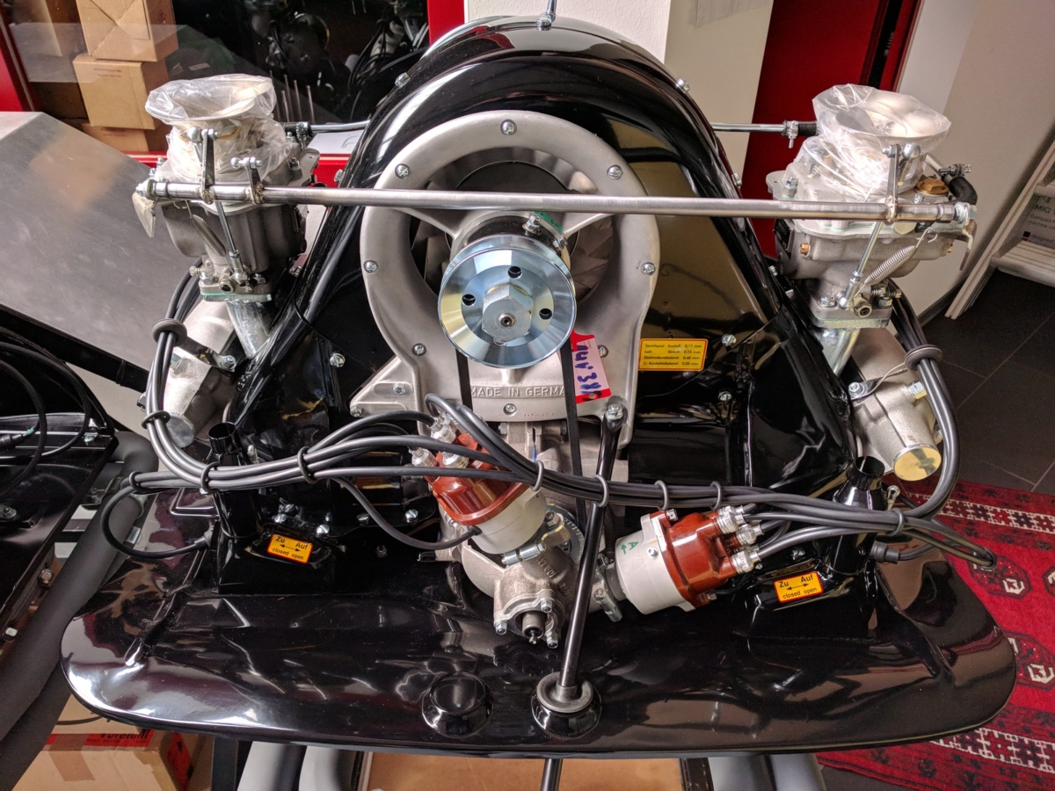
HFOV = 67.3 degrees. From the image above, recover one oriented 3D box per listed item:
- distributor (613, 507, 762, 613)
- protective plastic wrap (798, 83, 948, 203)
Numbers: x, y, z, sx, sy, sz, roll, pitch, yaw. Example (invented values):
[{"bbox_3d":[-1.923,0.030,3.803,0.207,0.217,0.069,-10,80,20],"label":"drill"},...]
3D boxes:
[{"bbox_3d":[0.135,0.139,0.665,0.117,0.080,0.086,-25,74,16],"label":"distributor"},{"bbox_3d":[0.292,-0.224,0.682,0.124,0.070,0.118,0,36,0],"label":"protective plastic wrap"}]

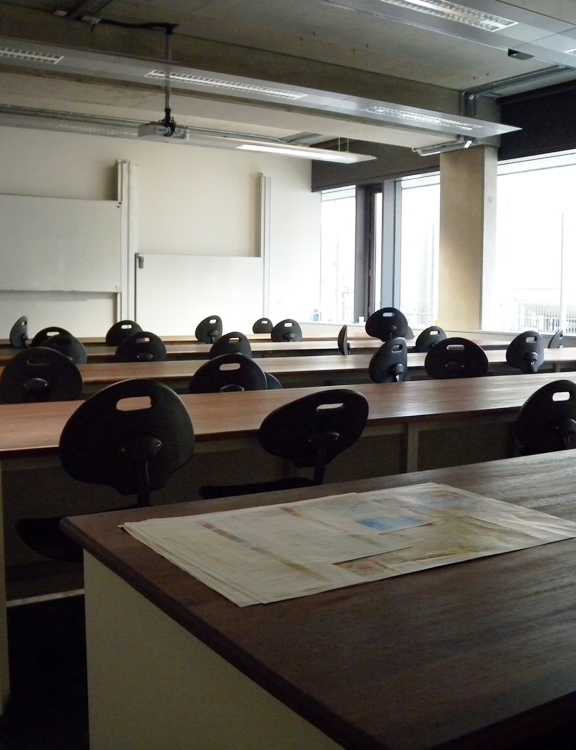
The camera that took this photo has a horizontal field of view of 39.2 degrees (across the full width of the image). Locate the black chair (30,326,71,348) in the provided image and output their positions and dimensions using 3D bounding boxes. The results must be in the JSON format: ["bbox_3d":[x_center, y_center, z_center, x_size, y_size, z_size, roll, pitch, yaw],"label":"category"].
[{"bbox_3d":[-2.249,0.001,7.737,0.570,0.923,0.580,-1,5,-19],"label":"black chair"}]

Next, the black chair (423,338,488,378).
[{"bbox_3d":[1.067,0.238,5.100,0.560,0.979,0.580,2,5,16],"label":"black chair"}]

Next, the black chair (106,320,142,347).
[{"bbox_3d":[-1.627,-0.034,7.801,0.560,0.993,0.580,-2,6,-28],"label":"black chair"}]

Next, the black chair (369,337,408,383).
[{"bbox_3d":[0.536,0.226,5.270,0.570,0.962,0.580,-5,7,-44],"label":"black chair"}]

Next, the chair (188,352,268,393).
[{"bbox_3d":[-0.347,0.314,4.540,0.570,0.902,0.580,0,5,-11],"label":"chair"}]

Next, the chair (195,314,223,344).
[{"bbox_3d":[-0.946,-0.094,8.260,0.580,1.041,0.560,5,7,40],"label":"chair"}]

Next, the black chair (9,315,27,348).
[{"bbox_3d":[-2.611,-0.024,7.413,0.580,1.025,0.570,1,5,5],"label":"black chair"}]

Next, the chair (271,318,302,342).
[{"bbox_3d":[-0.102,-0.139,9.108,0.570,0.991,0.580,-2,6,-29],"label":"chair"}]

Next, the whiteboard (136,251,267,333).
[{"bbox_3d":[-1.269,-1.148,11.971,2.124,1.221,0.050,-3,6,-33],"label":"whiteboard"}]

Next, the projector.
[{"bbox_3d":[-1.082,-2.115,7.138,0.330,0.100,0.320,-3,6,-33],"label":"projector"}]

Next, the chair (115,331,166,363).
[{"bbox_3d":[-1.145,0.152,5.968,0.560,0.961,0.580,-2,6,-28],"label":"chair"}]

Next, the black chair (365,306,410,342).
[{"bbox_3d":[0.867,-0.065,7.580,0.570,1.134,0.580,0,5,-11],"label":"black chair"}]

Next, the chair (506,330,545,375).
[{"bbox_3d":[1.621,0.159,5.965,0.570,0.988,0.580,-3,6,-30],"label":"chair"}]

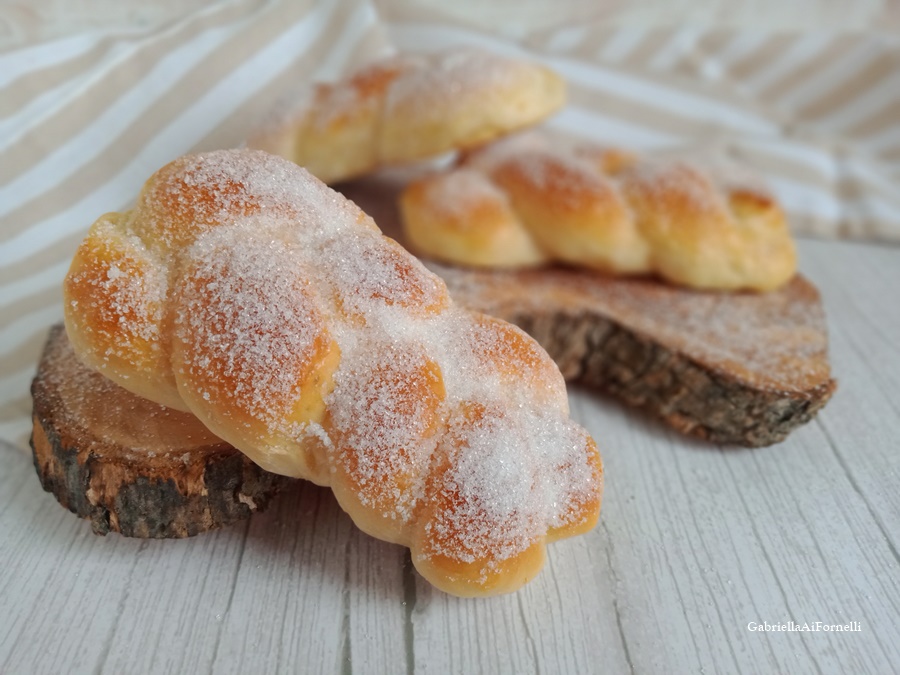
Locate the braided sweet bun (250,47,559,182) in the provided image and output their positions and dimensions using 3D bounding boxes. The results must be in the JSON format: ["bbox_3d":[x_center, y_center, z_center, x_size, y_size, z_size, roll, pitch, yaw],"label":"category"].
[{"bbox_3d":[-0.021,-0.103,0.311,0.140,0.038,0.071,-14,34,-2],"label":"braided sweet bun"}]

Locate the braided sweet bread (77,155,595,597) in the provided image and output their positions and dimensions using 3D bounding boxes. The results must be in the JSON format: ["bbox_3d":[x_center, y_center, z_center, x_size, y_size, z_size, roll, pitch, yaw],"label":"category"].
[{"bbox_3d":[-0.023,0.006,0.184,0.145,0.041,0.076,35,52,-5],"label":"braided sweet bread"}]

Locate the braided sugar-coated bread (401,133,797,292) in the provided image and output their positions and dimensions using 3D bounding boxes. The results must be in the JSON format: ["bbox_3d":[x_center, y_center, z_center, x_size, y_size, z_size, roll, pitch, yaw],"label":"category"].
[{"bbox_3d":[0.052,-0.049,0.256,0.137,0.038,0.069,8,38,11],"label":"braided sugar-coated bread"}]

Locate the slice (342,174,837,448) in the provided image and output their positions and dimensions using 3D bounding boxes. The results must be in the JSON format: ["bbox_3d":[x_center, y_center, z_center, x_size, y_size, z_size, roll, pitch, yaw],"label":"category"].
[{"bbox_3d":[0.031,-0.026,0.283,0.224,0.031,0.102,19,41,24],"label":"slice"}]

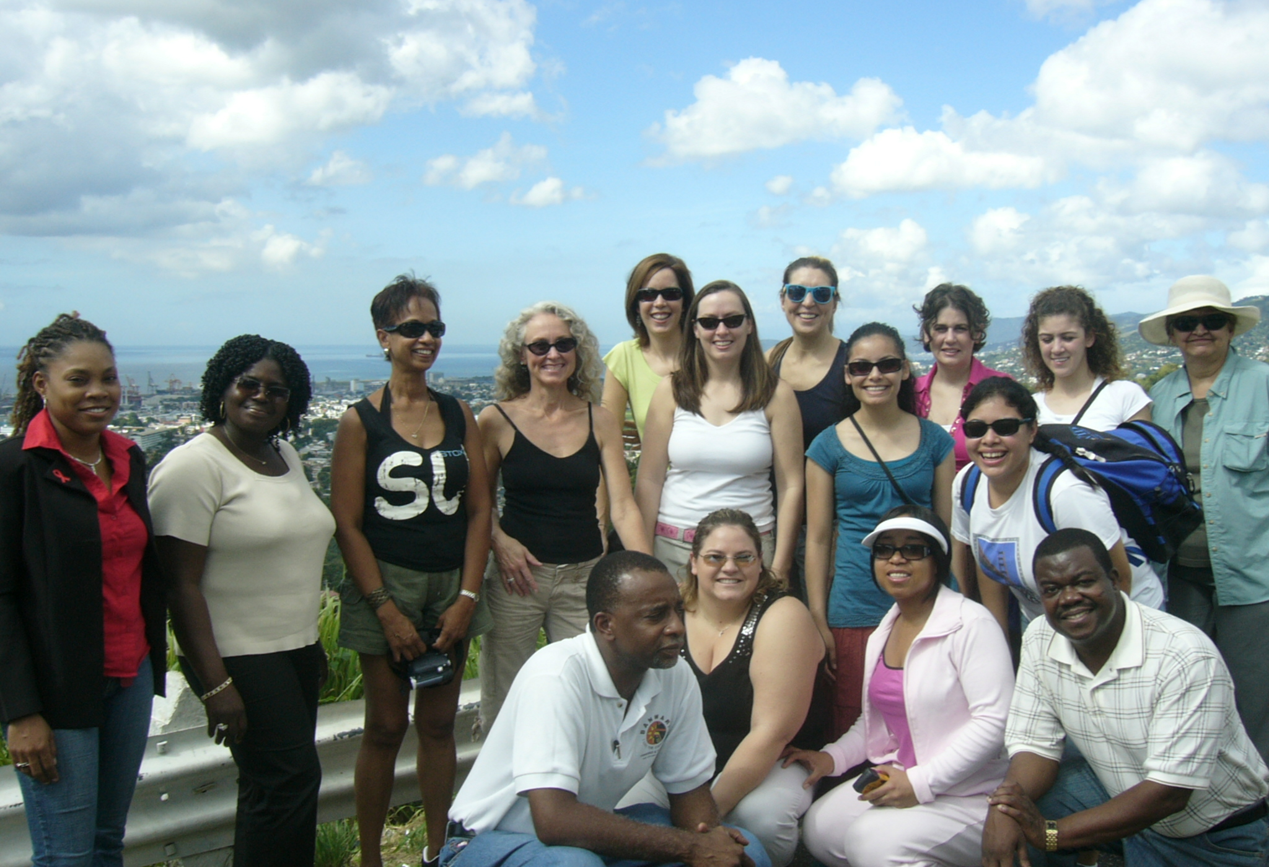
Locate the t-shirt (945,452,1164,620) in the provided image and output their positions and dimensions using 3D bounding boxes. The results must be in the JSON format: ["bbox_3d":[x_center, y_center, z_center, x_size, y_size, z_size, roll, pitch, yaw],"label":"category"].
[{"bbox_3d":[0.982,0.236,2.980,0.440,0.530,0.300,4,44,42],"label":"t-shirt"}]

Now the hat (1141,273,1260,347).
[{"bbox_3d":[1.575,-0.339,3.580,0.340,0.155,0.350,1,-6,15],"label":"hat"}]

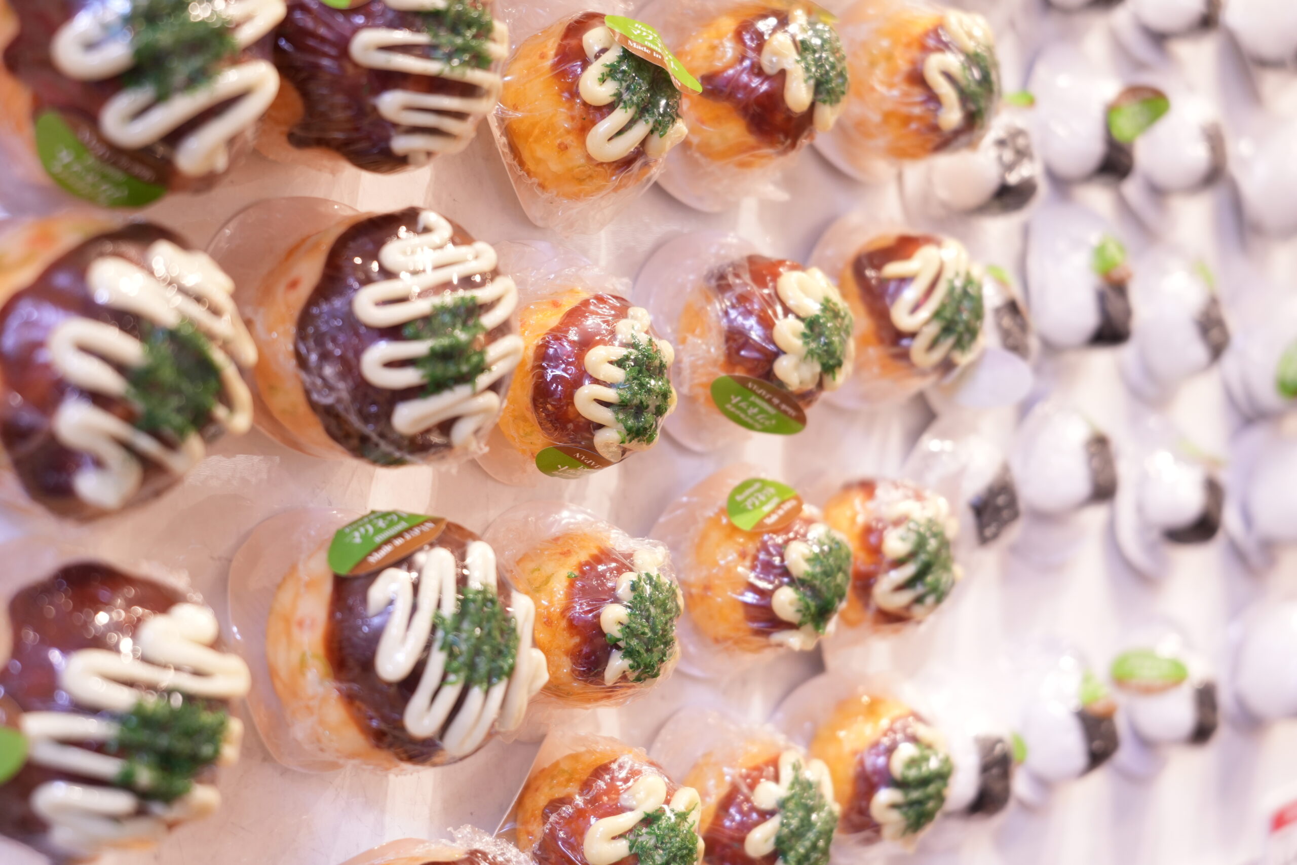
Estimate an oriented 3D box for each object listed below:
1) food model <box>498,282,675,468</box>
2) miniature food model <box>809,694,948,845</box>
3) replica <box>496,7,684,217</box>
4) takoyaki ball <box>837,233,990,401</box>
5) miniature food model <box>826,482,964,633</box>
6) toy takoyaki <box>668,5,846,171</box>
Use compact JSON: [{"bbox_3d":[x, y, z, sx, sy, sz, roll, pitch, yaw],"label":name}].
[{"bbox_3d":[-0.014,-0.012,0.490,0.040,0.043,0.043,6,8,36],"label":"food model"},{"bbox_3d":[0.068,0.097,0.617,0.040,0.043,0.043,6,8,36],"label":"miniature food model"},{"bbox_3d":[-0.012,-0.073,0.480,0.040,0.043,0.043,6,8,36],"label":"replica"},{"bbox_3d":[0.076,-0.035,0.606,0.040,0.043,0.043,6,8,36],"label":"takoyaki ball"},{"bbox_3d":[0.070,0.035,0.611,0.040,0.043,0.043,6,8,36],"label":"miniature food model"},{"bbox_3d":[0.028,-0.087,0.538,0.040,0.043,0.043,6,8,36],"label":"toy takoyaki"}]

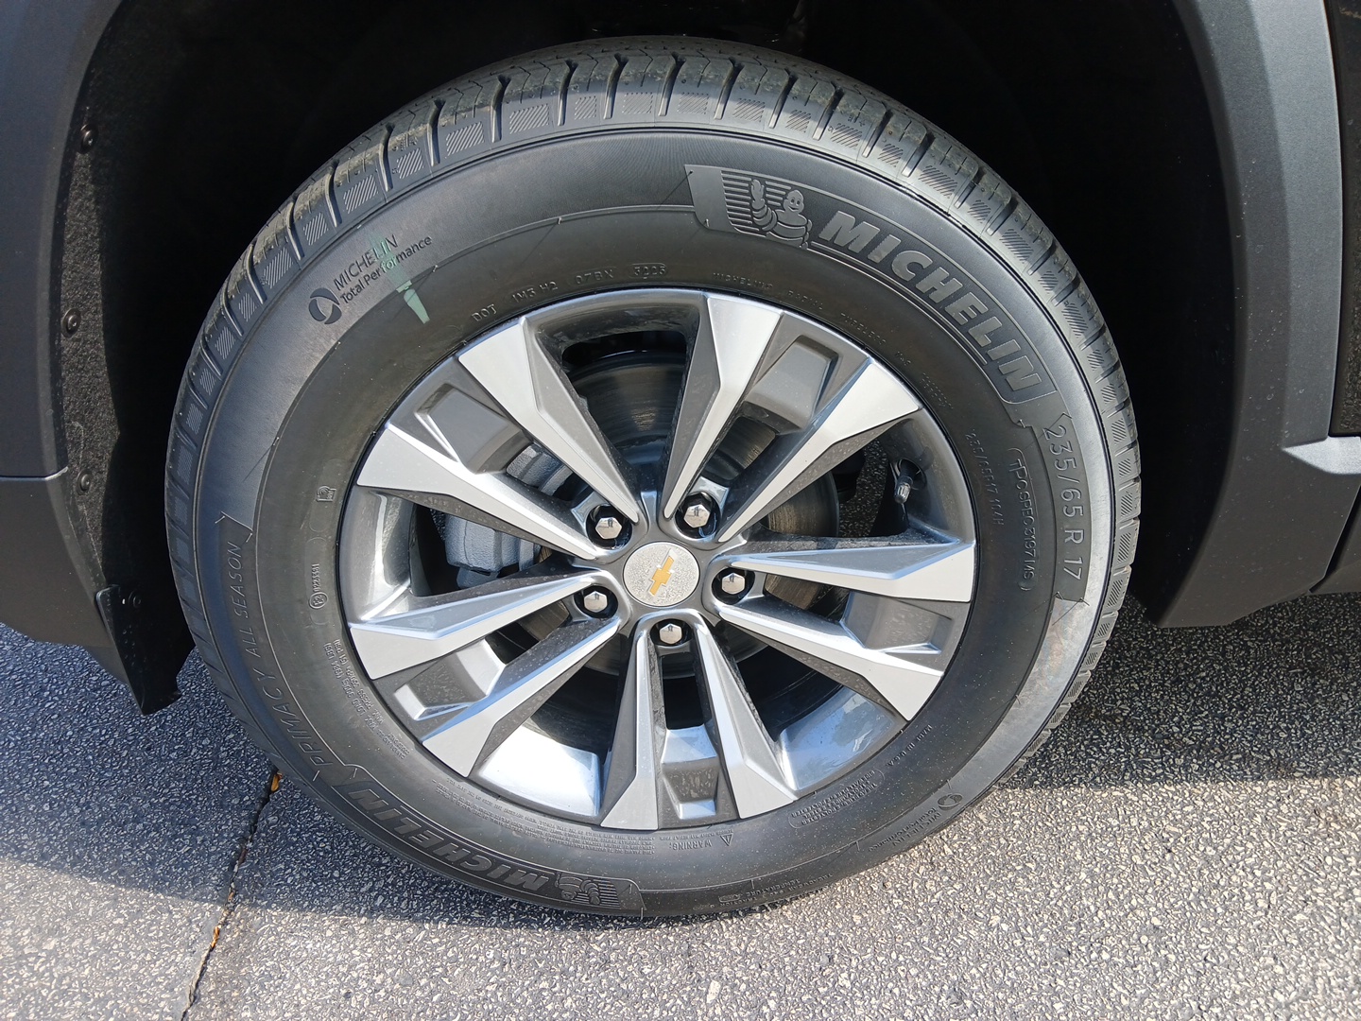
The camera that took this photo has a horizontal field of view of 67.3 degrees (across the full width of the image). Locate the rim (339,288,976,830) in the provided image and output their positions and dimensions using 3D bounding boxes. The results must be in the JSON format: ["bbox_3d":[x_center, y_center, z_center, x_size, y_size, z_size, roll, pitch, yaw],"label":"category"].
[{"bbox_3d":[-0.017,0.022,0.848,0.471,0.471,0.190,-1,28,-2],"label":"rim"}]

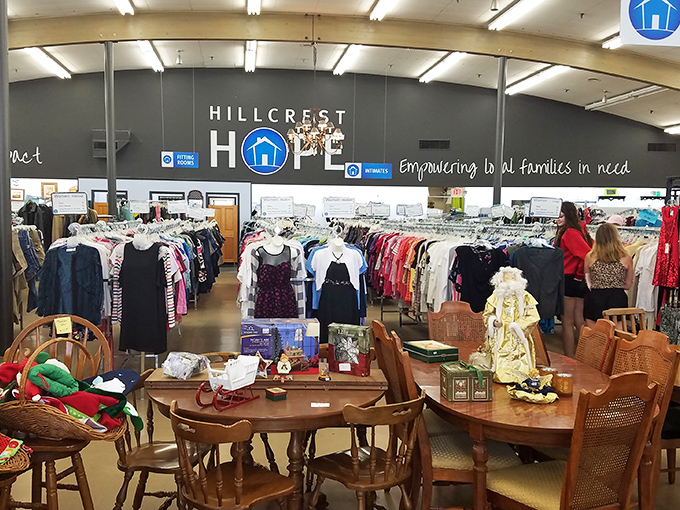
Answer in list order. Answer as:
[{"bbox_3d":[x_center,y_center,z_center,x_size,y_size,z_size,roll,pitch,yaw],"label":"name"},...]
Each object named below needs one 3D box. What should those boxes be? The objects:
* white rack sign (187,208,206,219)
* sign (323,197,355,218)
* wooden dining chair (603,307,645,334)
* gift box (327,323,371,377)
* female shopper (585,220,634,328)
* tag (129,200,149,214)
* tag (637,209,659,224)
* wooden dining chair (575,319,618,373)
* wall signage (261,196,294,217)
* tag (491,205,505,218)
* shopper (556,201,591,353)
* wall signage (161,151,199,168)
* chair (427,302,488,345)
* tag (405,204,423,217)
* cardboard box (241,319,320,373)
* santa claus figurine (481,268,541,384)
[{"bbox_3d":[-2.192,-0.637,7.800,0.285,0.175,0.020,0,4,-6],"label":"white rack sign"},{"bbox_3d":[-0.007,-0.431,4.650,0.285,0.180,0.020,1,4,-3],"label":"sign"},{"bbox_3d":[2.340,0.866,3.850,0.520,0.880,0.530,-1,5,-17],"label":"wooden dining chair"},{"bbox_3d":[0.050,0.475,2.559,0.188,0.228,0.075,3,5,25],"label":"gift box"},{"bbox_3d":[2.360,0.477,4.500,0.440,1.560,0.320,2,4,16],"label":"female shopper"},{"bbox_3d":[-2.949,-0.705,7.500,0.285,0.180,0.020,0,4,-6],"label":"tag"},{"bbox_3d":[3.383,-0.417,5.600,0.210,0.128,0.012,28,4,3],"label":"tag"},{"bbox_3d":[1.300,0.861,3.050,0.550,0.990,0.480,0,4,-11],"label":"wooden dining chair"},{"bbox_3d":[-0.567,-0.435,4.630,0.300,0.187,0.020,0,5,-11],"label":"wall signage"},{"bbox_3d":[2.427,-0.670,7.869,0.220,0.175,0.020,-11,5,4],"label":"tag"},{"bbox_3d":[2.300,0.354,4.945,0.380,1.660,0.430,3,5,27],"label":"shopper"},{"bbox_3d":[-4.106,-2.458,13.147,0.930,0.400,0.030,0,5,-11],"label":"wall signage"},{"bbox_3d":[0.816,0.827,3.479,0.470,1.000,0.560,0,5,-2],"label":"chair"},{"bbox_3d":[1.171,-0.706,8.100,0.285,0.180,0.020,1,4,-3],"label":"tag"},{"bbox_3d":[-0.303,0.462,2.582,0.385,0.245,0.125,0,4,-8],"label":"cardboard box"},{"bbox_3d":[0.875,0.353,2.620,0.285,0.560,0.210,2,4,13],"label":"santa claus figurine"}]

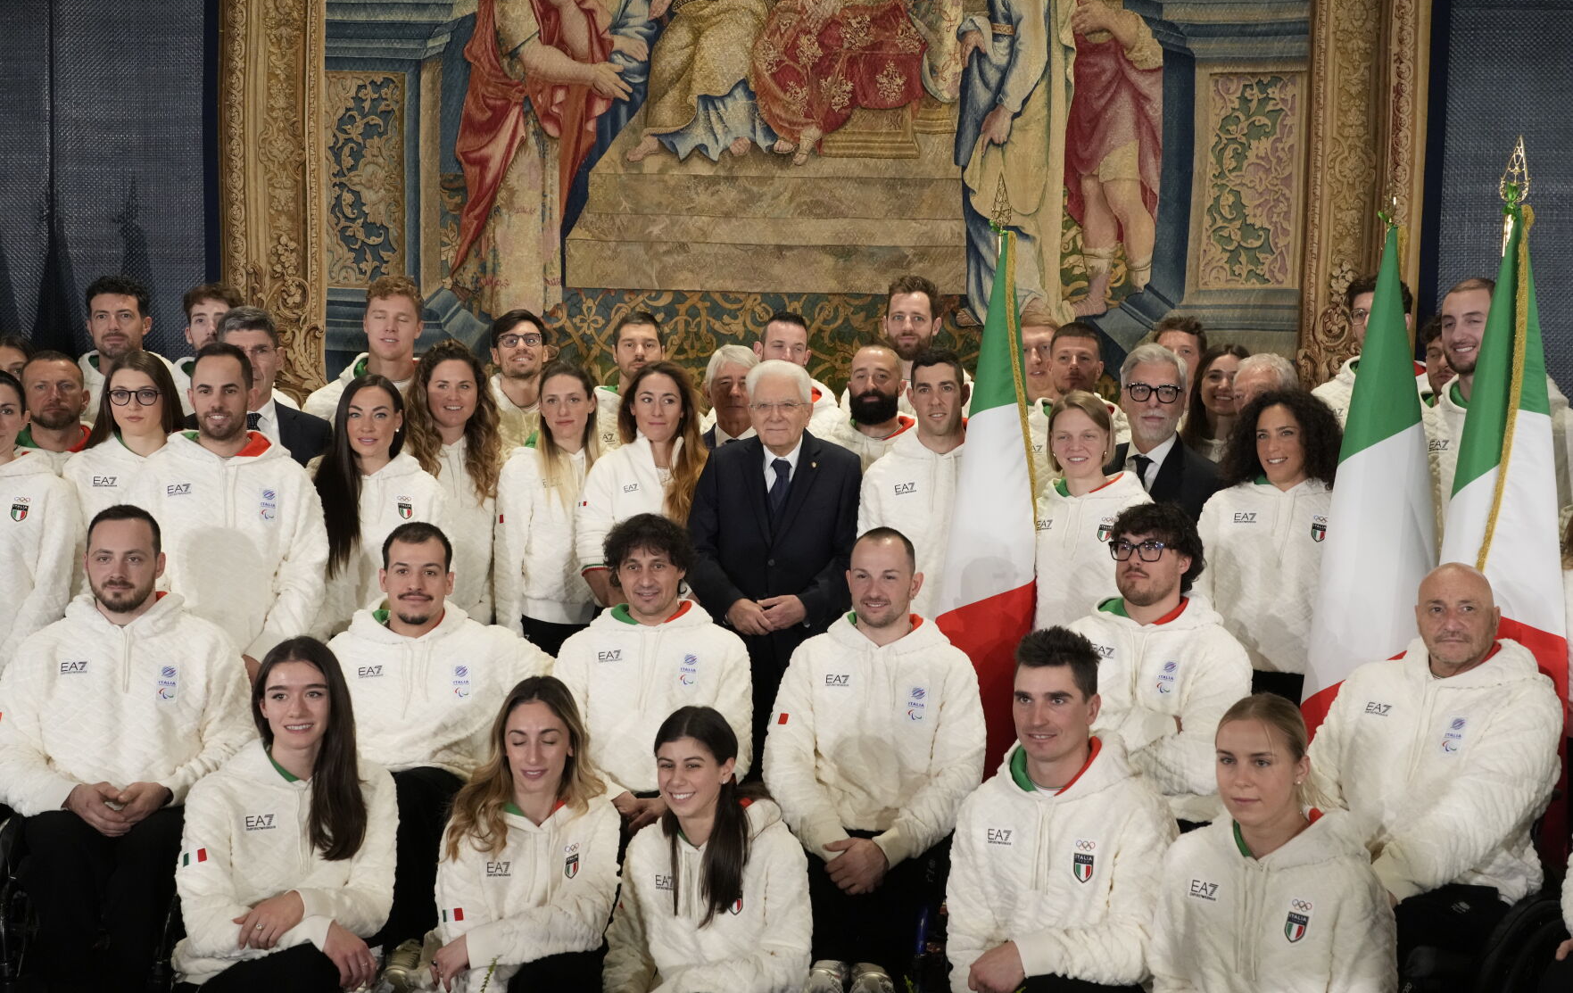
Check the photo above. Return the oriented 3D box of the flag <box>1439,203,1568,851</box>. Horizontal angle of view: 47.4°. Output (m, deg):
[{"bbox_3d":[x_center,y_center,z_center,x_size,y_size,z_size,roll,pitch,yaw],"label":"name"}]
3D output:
[{"bbox_3d":[1.610,0.104,4.100,0.360,1.540,0.300,2,4,14],"label":"flag"}]

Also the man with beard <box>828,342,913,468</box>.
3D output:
[{"bbox_3d":[0.261,0.422,5.516,0.510,1.770,0.340,1,4,4],"label":"man with beard"}]

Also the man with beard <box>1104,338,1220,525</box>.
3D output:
[{"bbox_3d":[0.990,0.449,5.066,0.500,1.760,0.340,1,4,11],"label":"man with beard"}]

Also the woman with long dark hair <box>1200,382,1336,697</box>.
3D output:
[{"bbox_3d":[1.378,0.531,5.063,0.470,1.670,0.340,1,4,11],"label":"woman with long dark hair"}]

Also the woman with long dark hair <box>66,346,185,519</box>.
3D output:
[{"bbox_3d":[-1.772,0.437,4.963,0.460,1.680,0.330,-1,4,-12],"label":"woman with long dark hair"}]

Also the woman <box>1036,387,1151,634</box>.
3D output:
[{"bbox_3d":[0.806,0.530,5.042,0.450,1.660,0.320,1,4,6],"label":"woman"}]

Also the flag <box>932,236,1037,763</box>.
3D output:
[{"bbox_3d":[0.496,0.069,4.800,0.380,1.540,0.300,1,4,0],"label":"flag"}]

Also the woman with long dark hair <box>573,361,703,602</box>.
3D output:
[{"bbox_3d":[-0.406,0.463,5.120,0.470,1.700,0.330,-2,5,-30],"label":"woman with long dark hair"}]

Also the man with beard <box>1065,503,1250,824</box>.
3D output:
[{"bbox_3d":[0.902,0.622,4.360,0.560,1.190,0.700,2,4,16],"label":"man with beard"}]

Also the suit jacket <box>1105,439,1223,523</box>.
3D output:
[{"bbox_3d":[1.027,0.202,5.050,0.530,0.770,0.320,2,4,16],"label":"suit jacket"}]

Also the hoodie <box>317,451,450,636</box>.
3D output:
[{"bbox_3d":[-1.102,0.172,4.903,0.420,0.600,0.310,0,4,-7],"label":"hoodie"}]

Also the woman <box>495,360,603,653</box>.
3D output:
[{"bbox_3d":[-0.661,0.452,5.220,0.470,1.700,0.320,-1,5,-25],"label":"woman"}]

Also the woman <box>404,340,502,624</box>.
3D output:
[{"bbox_3d":[-0.967,0.411,5.185,0.460,1.720,0.330,0,4,-6],"label":"woman"}]

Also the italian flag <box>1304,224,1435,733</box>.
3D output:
[{"bbox_3d":[1.547,0.069,4.840,0.420,1.600,0.320,1,4,9],"label":"italian flag"}]

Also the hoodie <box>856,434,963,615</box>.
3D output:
[{"bbox_3d":[0.428,0.130,5.025,0.500,0.660,0.320,1,4,3],"label":"hoodie"}]

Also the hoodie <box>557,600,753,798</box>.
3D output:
[{"bbox_3d":[-0.335,0.537,4.500,0.540,0.580,0.420,0,4,-6],"label":"hoodie"}]

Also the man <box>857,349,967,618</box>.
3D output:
[{"bbox_3d":[0.429,0.456,5.100,0.500,1.740,0.330,1,4,7],"label":"man"}]

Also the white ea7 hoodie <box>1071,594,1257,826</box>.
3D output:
[{"bbox_3d":[0.899,0.531,4.481,0.510,0.550,0.380,1,4,9],"label":"white ea7 hoodie"}]

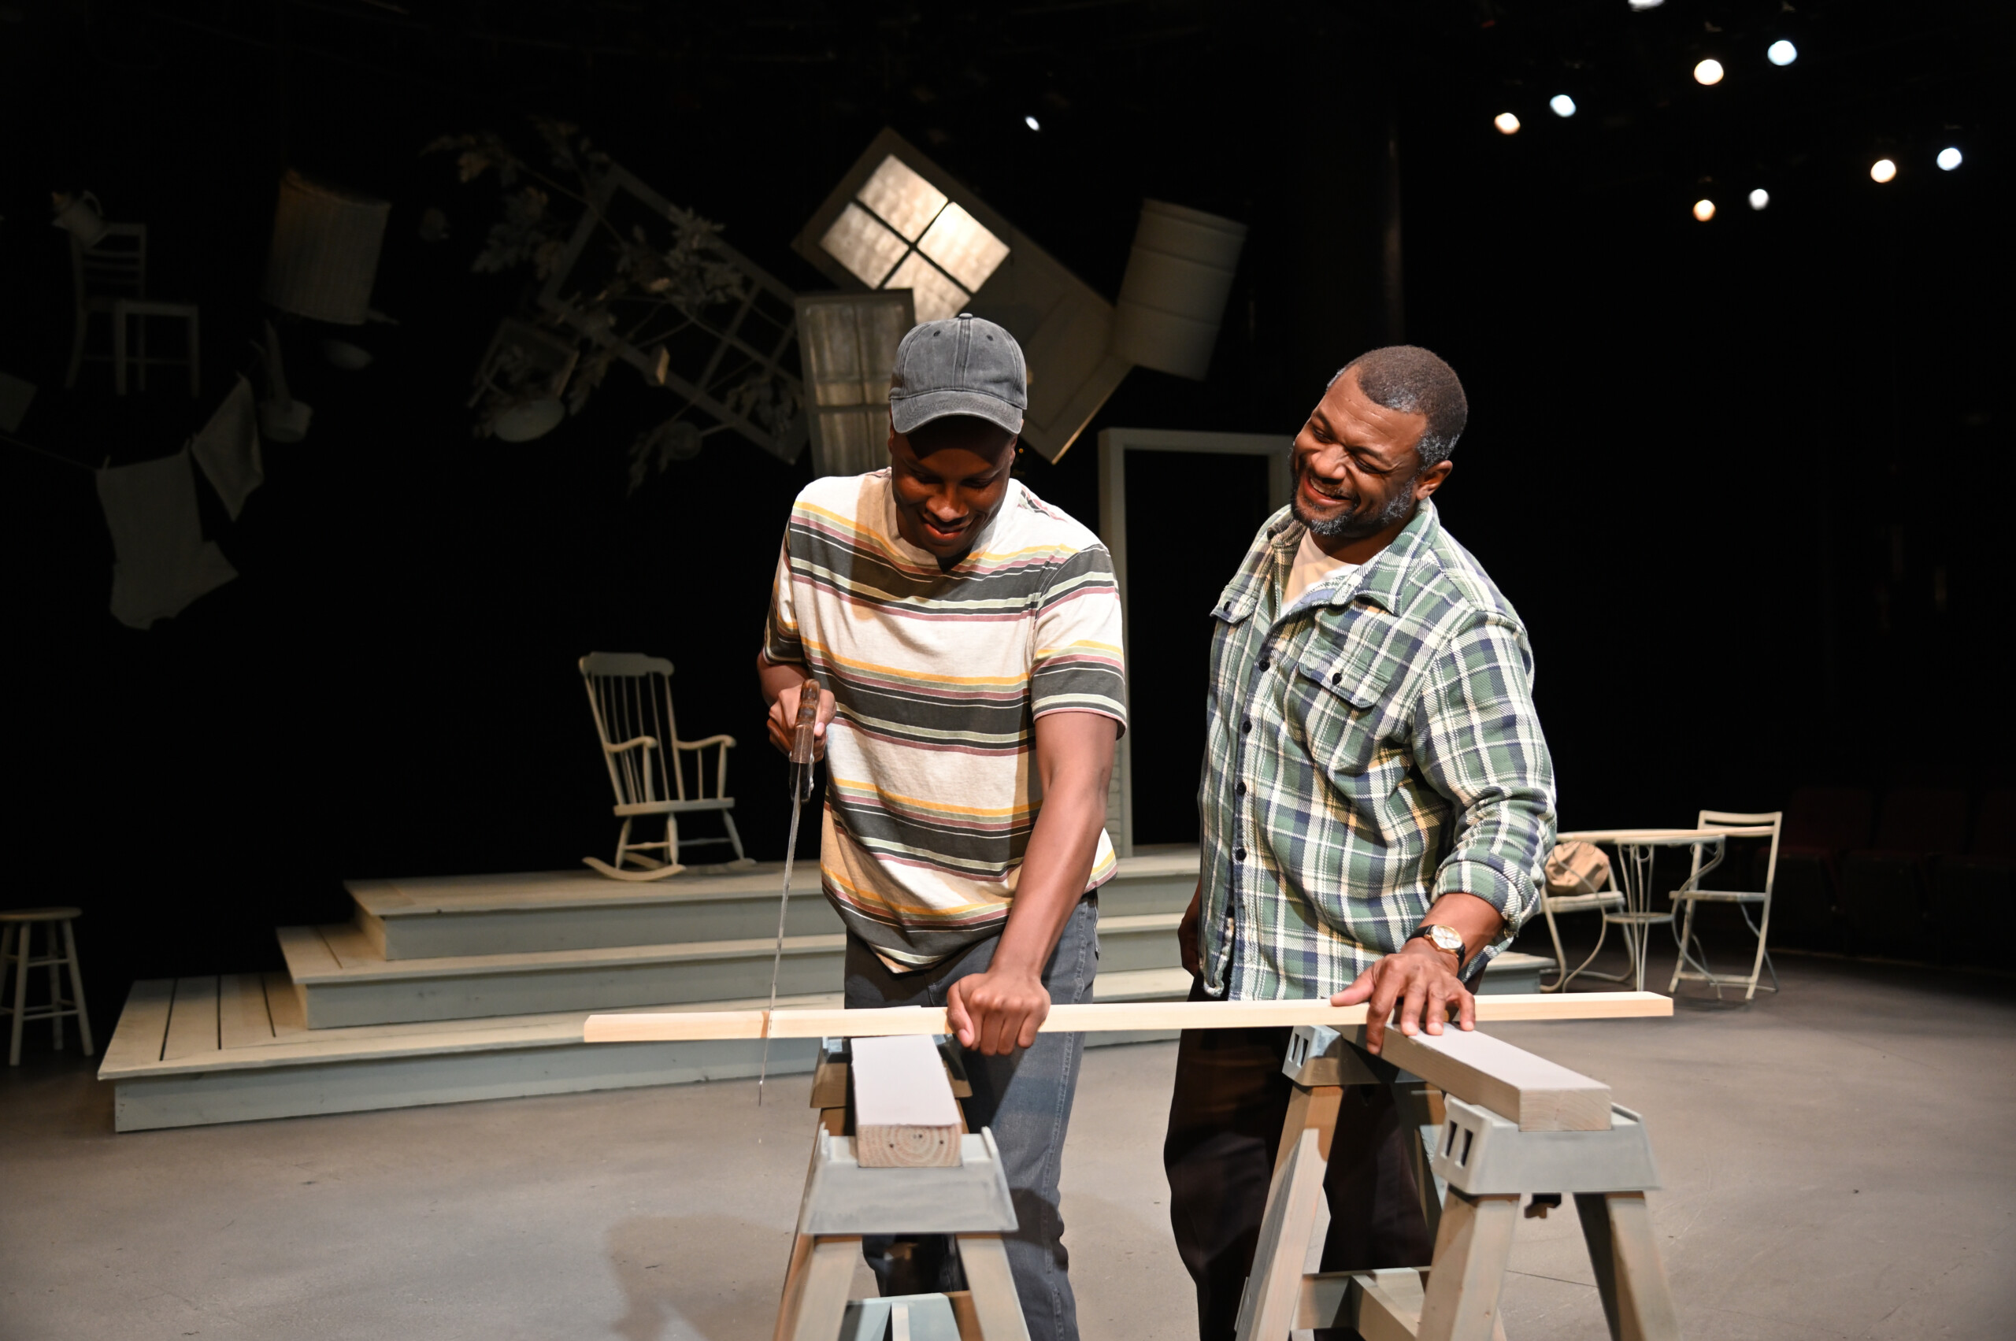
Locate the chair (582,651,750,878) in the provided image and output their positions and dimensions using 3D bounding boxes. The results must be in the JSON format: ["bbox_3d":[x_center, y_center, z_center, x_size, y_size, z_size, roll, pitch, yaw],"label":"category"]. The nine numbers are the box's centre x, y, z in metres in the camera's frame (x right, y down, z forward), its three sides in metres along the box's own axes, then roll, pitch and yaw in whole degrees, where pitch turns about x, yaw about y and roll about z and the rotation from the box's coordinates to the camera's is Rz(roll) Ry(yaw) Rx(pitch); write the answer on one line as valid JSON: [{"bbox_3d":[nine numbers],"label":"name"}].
[{"bbox_3d":[-1.692,0.467,8.765,0.804,1.100,0.650,-3,-3,34],"label":"chair"}]

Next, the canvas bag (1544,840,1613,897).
[{"bbox_3d":[2.687,0.929,8.450,0.330,0.270,0.210,0,-3,-18],"label":"canvas bag"}]

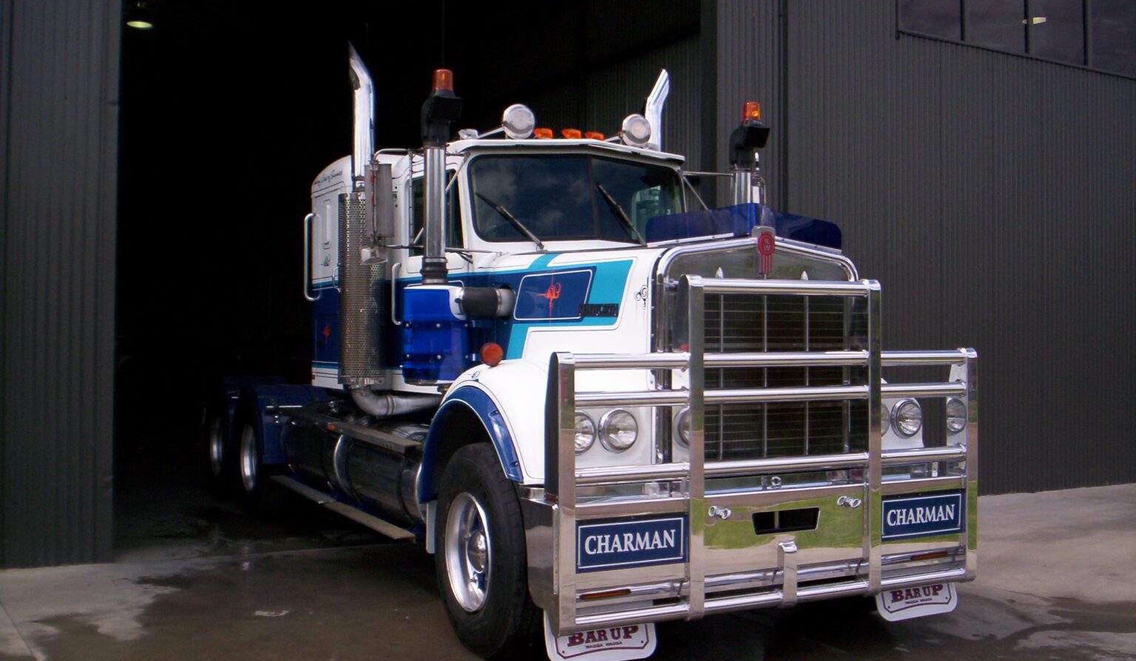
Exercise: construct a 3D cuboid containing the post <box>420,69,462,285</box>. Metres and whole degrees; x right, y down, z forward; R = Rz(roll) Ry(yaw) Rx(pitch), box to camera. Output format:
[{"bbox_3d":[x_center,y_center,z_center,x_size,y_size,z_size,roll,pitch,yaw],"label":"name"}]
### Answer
[{"bbox_3d":[-0.721,-0.875,6.900,0.170,1.230,0.230,0,0,-27],"label":"post"}]

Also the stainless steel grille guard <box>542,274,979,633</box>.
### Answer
[{"bbox_3d":[0.962,0.523,5.663,2.300,1.530,0.290,0,-1,-25],"label":"stainless steel grille guard"}]

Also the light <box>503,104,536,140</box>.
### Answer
[{"bbox_3d":[-0.300,-1.277,7.393,0.215,0.220,0.130,0,-1,-25],"label":"light"}]

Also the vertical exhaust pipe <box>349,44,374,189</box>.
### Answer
[{"bbox_3d":[-1.366,-1.417,8.007,0.175,0.969,0.130,0,-1,-25],"label":"vertical exhaust pipe"}]

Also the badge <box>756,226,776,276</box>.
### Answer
[{"bbox_3d":[0.935,-0.376,5.734,0.110,0.240,0.050,0,-1,-25],"label":"badge"}]

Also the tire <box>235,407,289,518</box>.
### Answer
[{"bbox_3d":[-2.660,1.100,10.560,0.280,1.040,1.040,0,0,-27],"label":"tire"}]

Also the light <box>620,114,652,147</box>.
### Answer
[{"bbox_3d":[0.446,-1.299,7.850,0.210,0.210,0.140,0,0,-26],"label":"light"}]

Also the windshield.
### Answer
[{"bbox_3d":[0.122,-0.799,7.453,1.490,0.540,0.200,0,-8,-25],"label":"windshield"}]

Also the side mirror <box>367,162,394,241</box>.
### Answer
[{"bbox_3d":[-1.081,-0.747,6.950,0.165,0.430,0.055,0,0,-9],"label":"side mirror"}]

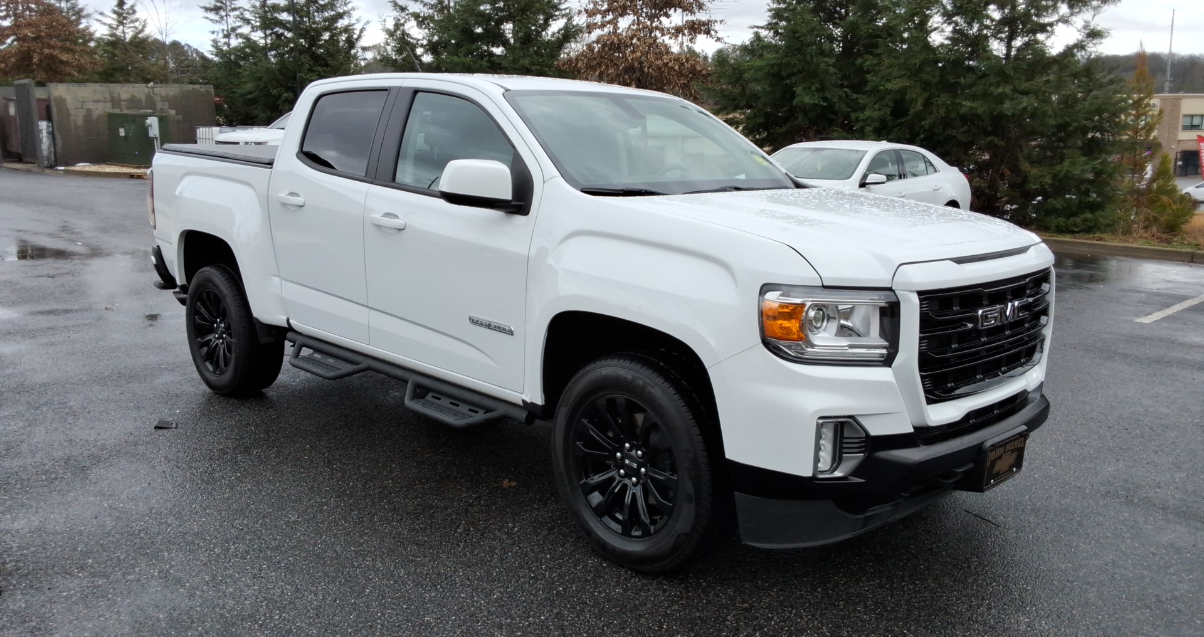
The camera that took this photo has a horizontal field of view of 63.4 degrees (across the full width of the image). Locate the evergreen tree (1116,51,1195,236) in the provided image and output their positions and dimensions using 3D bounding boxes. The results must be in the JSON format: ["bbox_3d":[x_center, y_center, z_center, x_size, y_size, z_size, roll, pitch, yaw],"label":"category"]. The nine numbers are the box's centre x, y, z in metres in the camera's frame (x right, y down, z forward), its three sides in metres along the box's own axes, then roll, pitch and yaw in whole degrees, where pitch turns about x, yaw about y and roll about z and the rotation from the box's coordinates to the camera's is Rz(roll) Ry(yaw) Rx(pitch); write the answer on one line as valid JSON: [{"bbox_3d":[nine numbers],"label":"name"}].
[{"bbox_3d":[8.176,-2.657,14.636,1.250,2.720,1.250,6,11,28],"label":"evergreen tree"}]

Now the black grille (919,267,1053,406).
[{"bbox_3d":[1.287,0.044,3.230,0.990,0.355,0.110,-8,13,-44],"label":"black grille"}]

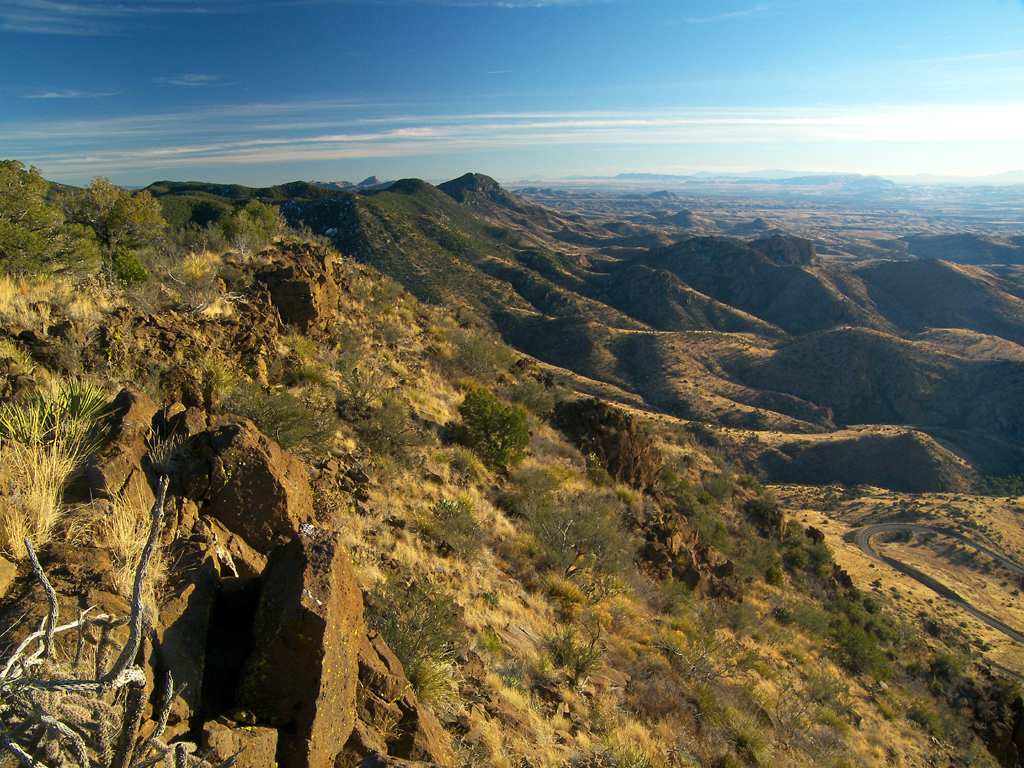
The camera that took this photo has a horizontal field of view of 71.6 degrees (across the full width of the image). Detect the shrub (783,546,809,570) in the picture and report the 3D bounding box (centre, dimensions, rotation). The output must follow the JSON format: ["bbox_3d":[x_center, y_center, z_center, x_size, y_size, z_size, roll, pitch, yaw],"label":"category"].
[{"bbox_3d":[19.234,11.730,48.000,1.570,1.770,1.460,8,18,23],"label":"shrub"}]

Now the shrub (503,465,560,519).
[{"bbox_3d":[0.586,3.407,22.500,1.900,1.670,1.810,0,16,2],"label":"shrub"}]

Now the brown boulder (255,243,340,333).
[{"bbox_3d":[-7.553,-3.398,25.000,3.030,3.150,2.570,-5,17,-16],"label":"brown boulder"}]

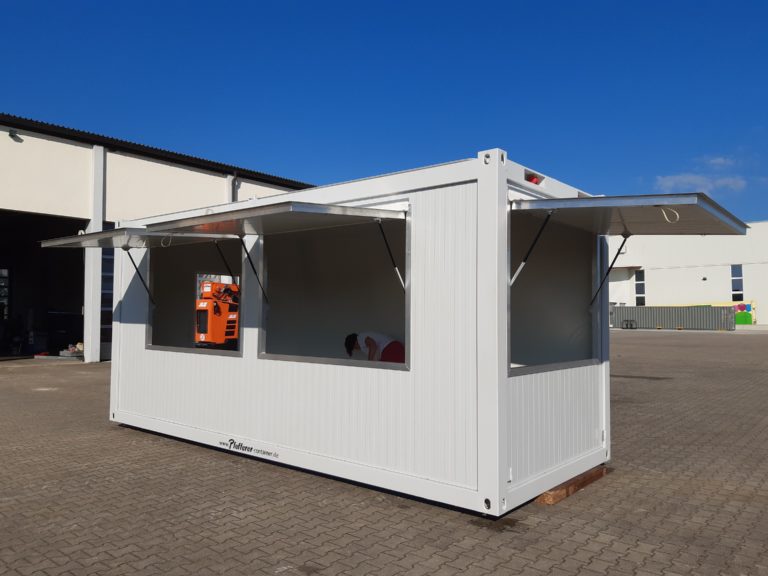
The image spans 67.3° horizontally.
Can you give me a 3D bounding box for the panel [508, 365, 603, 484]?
[{"bbox_3d":[1.571,1.159,5.162,0.060,0.860,2.060,-2,-4,40],"label":"panel"}]

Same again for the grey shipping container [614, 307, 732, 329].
[{"bbox_3d":[32.450,3.403,65.174,12.192,2.591,2.438,-2,-4,34],"label":"grey shipping container"}]

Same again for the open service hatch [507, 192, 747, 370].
[{"bbox_3d":[2.104,0.045,4.814,1.380,1.390,2.120,-2,-4,40],"label":"open service hatch"}]

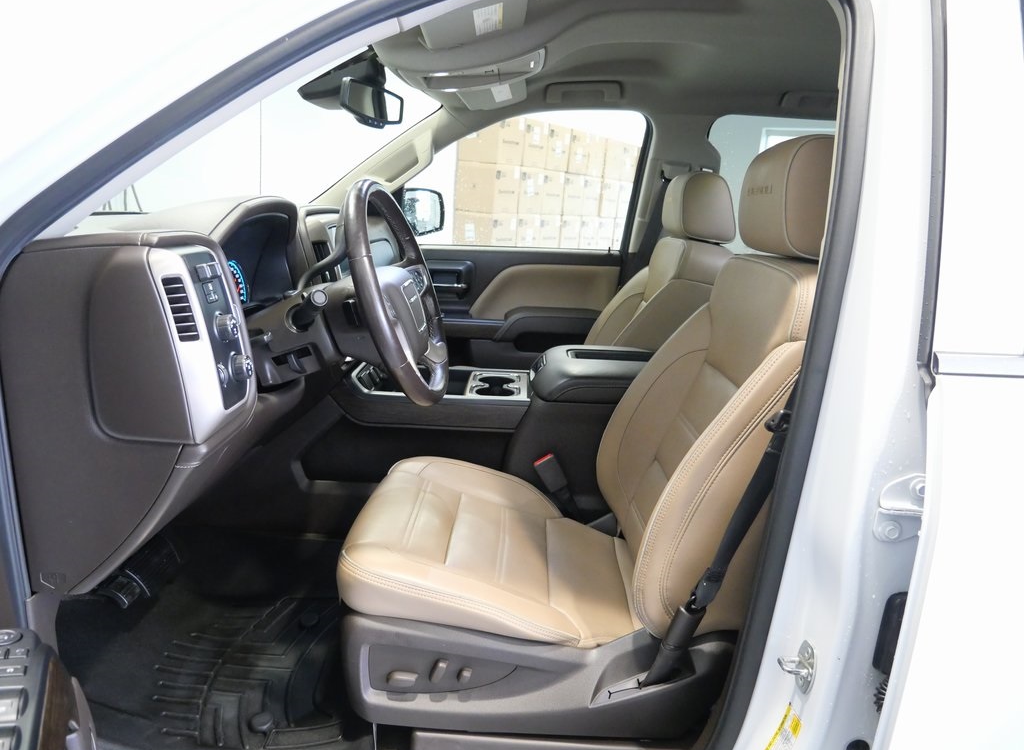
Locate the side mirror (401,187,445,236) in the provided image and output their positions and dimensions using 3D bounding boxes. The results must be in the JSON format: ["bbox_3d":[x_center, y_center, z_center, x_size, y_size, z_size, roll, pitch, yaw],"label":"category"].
[{"bbox_3d":[-0.368,-0.610,2.636,0.140,0.200,0.250,9,15,23],"label":"side mirror"}]

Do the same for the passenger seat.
[{"bbox_3d":[0.176,-0.122,2.013,0.790,0.900,0.550,4,14,1],"label":"passenger seat"}]

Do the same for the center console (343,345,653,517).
[{"bbox_3d":[0.044,0.104,1.646,0.820,0.400,0.320,4,14,1],"label":"center console"}]

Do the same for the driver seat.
[{"bbox_3d":[0.128,0.056,1.213,0.790,0.900,0.550,4,14,1],"label":"driver seat"}]

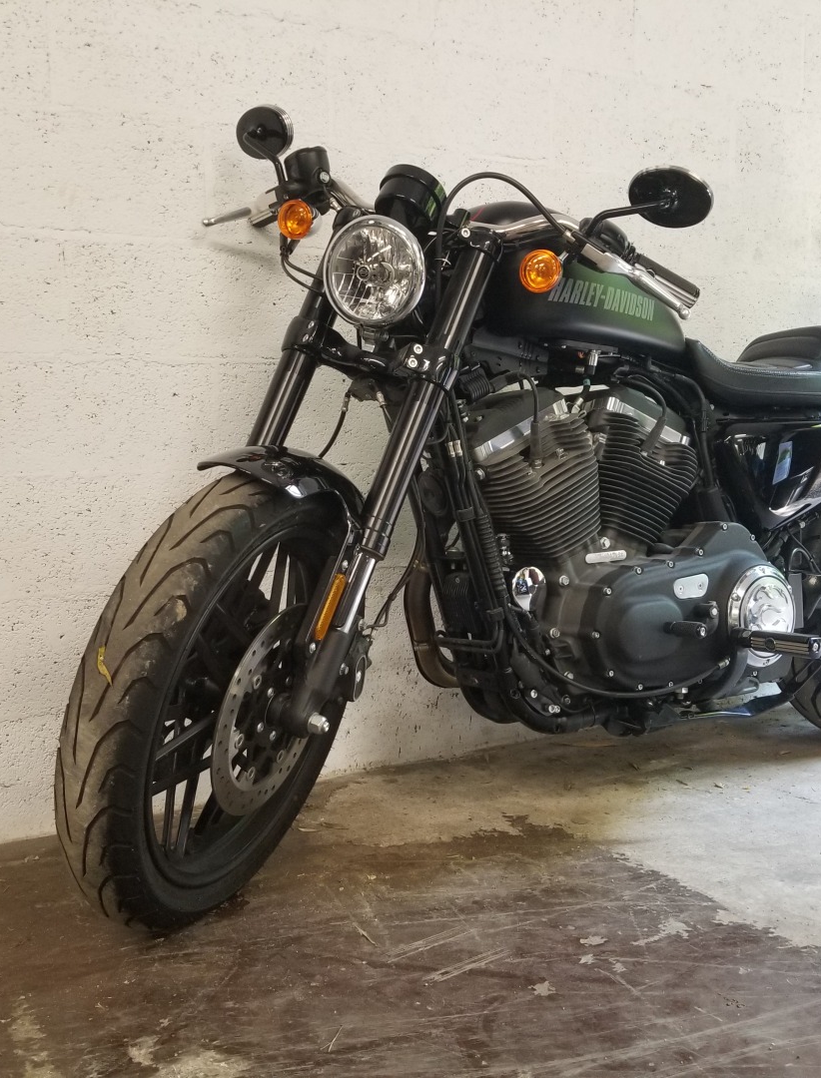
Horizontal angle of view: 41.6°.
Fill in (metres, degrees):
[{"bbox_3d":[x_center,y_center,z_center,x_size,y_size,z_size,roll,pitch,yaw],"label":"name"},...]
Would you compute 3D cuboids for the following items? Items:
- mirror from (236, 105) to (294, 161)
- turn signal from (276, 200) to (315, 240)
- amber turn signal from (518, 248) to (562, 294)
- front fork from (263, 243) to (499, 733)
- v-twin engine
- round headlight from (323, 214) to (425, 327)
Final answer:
[{"bbox_3d":[-0.244,-0.682,1.815,0.115,0.096,0.032,21,33,35],"label":"mirror"},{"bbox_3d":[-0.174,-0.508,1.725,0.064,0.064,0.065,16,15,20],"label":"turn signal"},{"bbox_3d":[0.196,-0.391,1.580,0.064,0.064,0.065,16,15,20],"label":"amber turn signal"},{"bbox_3d":[-0.119,-0.125,1.600,0.290,0.830,0.140,16,-13,20],"label":"front fork"},{"bbox_3d":[0.325,-0.004,1.889,0.600,0.530,0.400,-5,3,-32],"label":"v-twin engine"},{"bbox_3d":[-0.033,-0.394,1.596,0.163,0.163,0.130,16,15,20],"label":"round headlight"}]

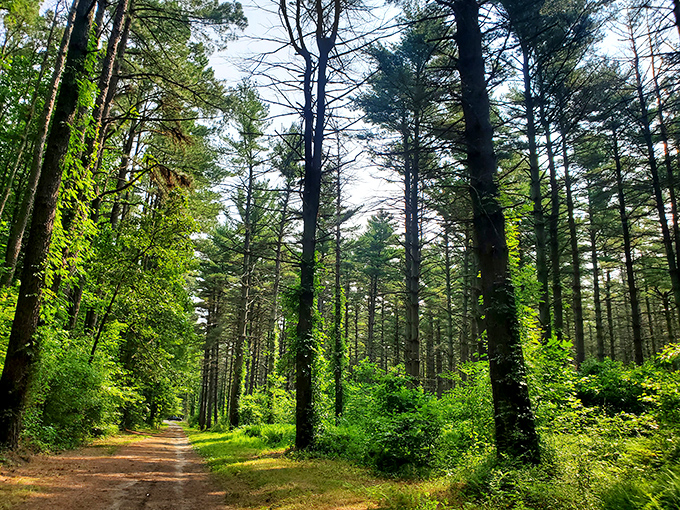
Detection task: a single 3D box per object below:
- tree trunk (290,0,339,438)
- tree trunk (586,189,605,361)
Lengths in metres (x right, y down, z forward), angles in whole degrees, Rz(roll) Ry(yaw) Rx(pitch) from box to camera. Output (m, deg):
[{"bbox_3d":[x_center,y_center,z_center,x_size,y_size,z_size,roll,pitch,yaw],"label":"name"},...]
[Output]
[{"bbox_3d":[-1.213,-2.425,21.674,2.100,20.002,1.100,1,-17,0],"label":"tree trunk"},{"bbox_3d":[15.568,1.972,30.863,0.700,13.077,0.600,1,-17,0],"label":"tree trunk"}]

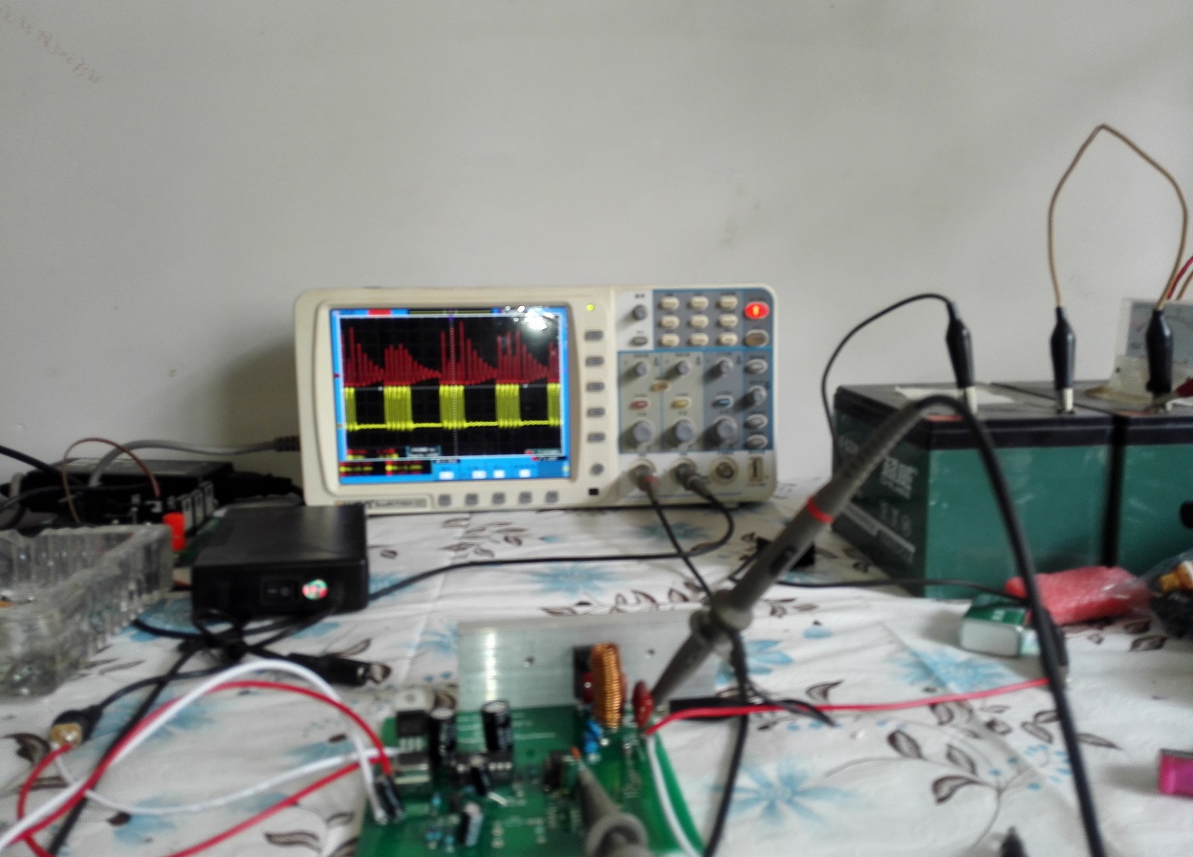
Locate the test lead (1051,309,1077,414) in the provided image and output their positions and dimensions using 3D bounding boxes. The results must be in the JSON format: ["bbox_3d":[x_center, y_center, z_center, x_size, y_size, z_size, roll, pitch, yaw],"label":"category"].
[{"bbox_3d":[0.246,-0.035,0.508,0.013,0.056,0.011,-8,8,-3],"label":"test lead"}]

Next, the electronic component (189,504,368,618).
[{"bbox_3d":[-0.177,0.073,0.558,0.085,0.027,0.132,-3,9,-13],"label":"electronic component"}]

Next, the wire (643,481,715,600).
[{"bbox_3d":[0.048,0.061,0.601,0.026,0.034,0.160,-2,8,-7],"label":"wire"}]

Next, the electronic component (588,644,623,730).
[{"bbox_3d":[0.004,0.095,0.354,0.012,0.030,0.030,-7,8,-3],"label":"electronic component"}]

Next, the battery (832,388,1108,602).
[{"bbox_3d":[0.215,0.031,0.576,0.099,0.097,0.151,-1,8,-4],"label":"battery"}]

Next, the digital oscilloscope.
[{"bbox_3d":[-0.041,-0.025,0.722,0.340,0.157,0.072,-1,7,-5],"label":"digital oscilloscope"}]

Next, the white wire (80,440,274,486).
[{"bbox_3d":[-0.305,0.025,0.711,0.134,0.034,0.060,-1,8,0],"label":"white wire"}]

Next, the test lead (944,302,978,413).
[{"bbox_3d":[0.191,-0.036,0.504,0.013,0.060,0.011,-15,8,-2],"label":"test lead"}]

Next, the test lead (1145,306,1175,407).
[{"bbox_3d":[0.299,-0.037,0.511,0.013,0.053,0.011,-6,8,-4],"label":"test lead"}]

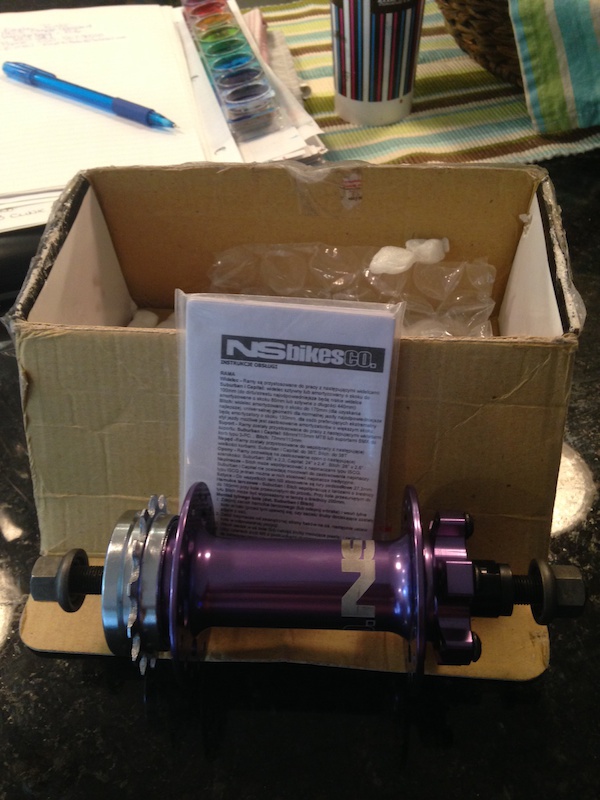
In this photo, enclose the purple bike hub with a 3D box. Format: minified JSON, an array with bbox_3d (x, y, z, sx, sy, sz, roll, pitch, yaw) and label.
[{"bbox_3d":[0.001,0.063,0.260,0.185,0.069,0.069,1,47,3],"label":"purple bike hub"}]

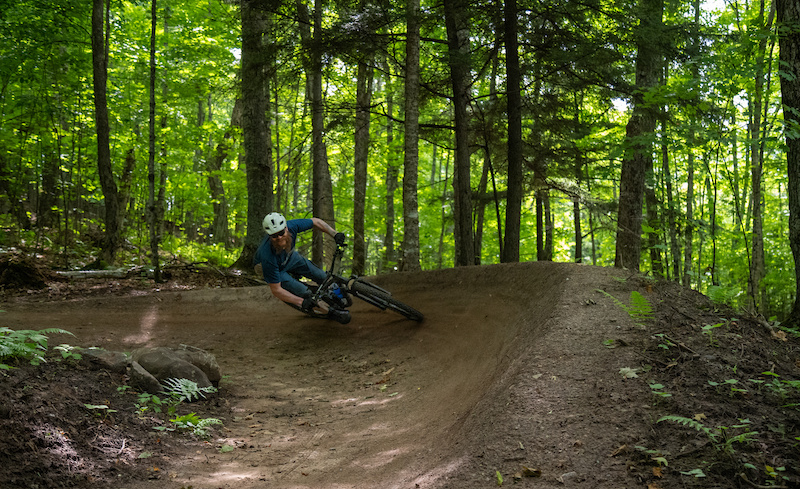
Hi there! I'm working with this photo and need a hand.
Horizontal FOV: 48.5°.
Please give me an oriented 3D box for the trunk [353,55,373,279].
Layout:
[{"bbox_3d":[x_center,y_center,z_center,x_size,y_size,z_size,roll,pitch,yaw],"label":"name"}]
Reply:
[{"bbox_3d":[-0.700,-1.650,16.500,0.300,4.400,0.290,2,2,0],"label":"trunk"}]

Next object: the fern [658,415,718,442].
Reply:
[{"bbox_3d":[1.330,0.850,4.100,0.280,0.140,0.220,0,2,0],"label":"fern"}]

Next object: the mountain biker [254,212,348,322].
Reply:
[{"bbox_3d":[-0.940,0.220,8.500,0.900,1.050,0.850,-11,3,-19],"label":"mountain biker"}]

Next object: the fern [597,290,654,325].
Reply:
[{"bbox_3d":[1.650,0.460,6.500,0.420,0.250,0.340,0,2,0],"label":"fern"}]

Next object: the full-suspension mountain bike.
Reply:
[{"bbox_3d":[-0.520,0.450,8.450,1.020,0.780,1.850,40,-27,-31],"label":"full-suspension mountain bike"}]

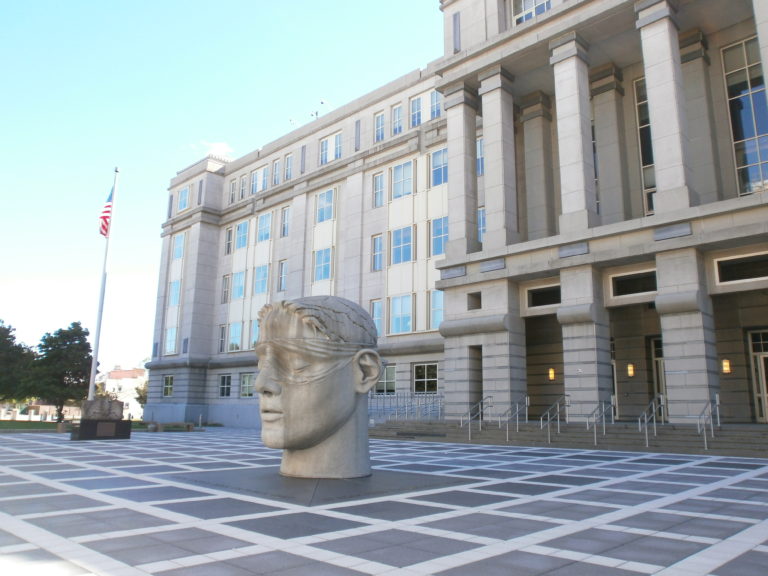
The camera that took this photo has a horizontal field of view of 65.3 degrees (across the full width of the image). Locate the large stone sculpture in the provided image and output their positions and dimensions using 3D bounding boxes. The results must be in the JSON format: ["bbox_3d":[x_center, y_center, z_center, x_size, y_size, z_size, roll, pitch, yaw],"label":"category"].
[{"bbox_3d":[-1.324,1.828,11.637,2.200,3.450,2.750,-11,-16,42],"label":"large stone sculpture"}]

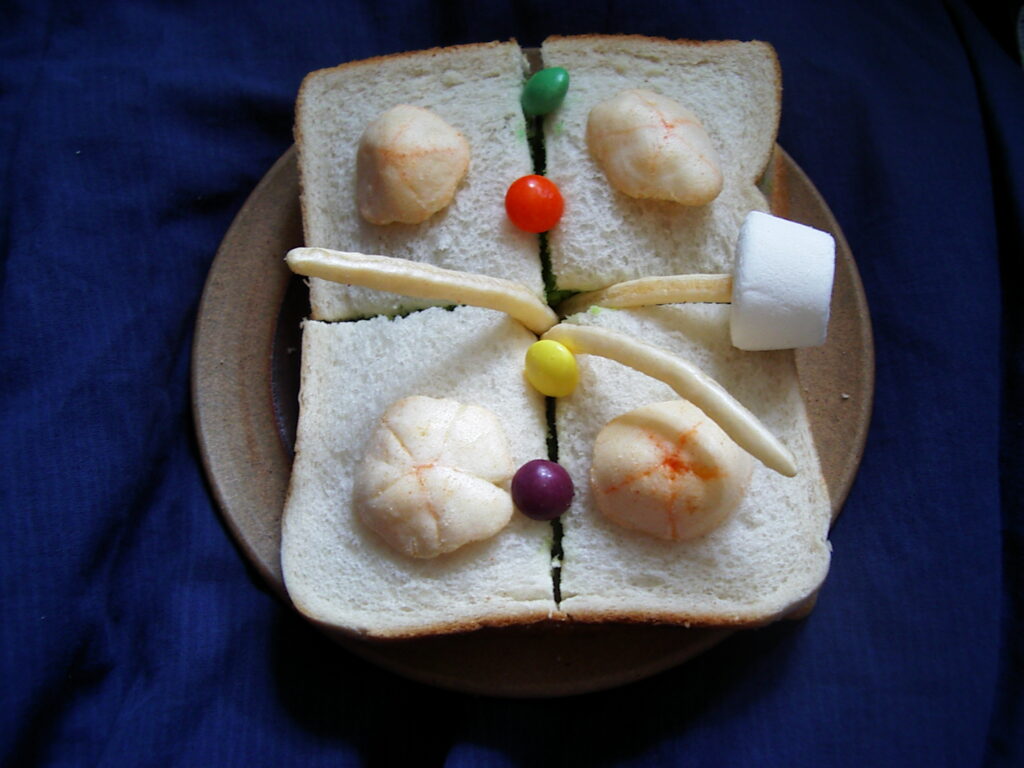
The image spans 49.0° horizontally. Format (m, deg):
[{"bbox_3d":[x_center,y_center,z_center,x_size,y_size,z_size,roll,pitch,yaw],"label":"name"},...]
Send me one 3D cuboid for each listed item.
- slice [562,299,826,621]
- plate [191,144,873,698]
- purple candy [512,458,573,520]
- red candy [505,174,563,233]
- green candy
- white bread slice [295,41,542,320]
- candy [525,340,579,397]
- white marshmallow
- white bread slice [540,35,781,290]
[{"bbox_3d":[0.037,0.018,0.245,0.056,0.014,0.069,-1,74,2],"label":"slice"},{"bbox_3d":[0.004,-0.006,0.280,0.163,0.022,0.163,-1,74,2],"label":"plate"},{"bbox_3d":[0.006,0.022,0.233,0.013,0.009,0.013,-1,74,2],"label":"purple candy"},{"bbox_3d":[0.005,-0.040,0.251,0.013,0.009,0.013,-1,74,2],"label":"red candy"},{"bbox_3d":[0.008,-0.067,0.259,0.013,0.013,0.009,-44,105,0],"label":"green candy"},{"bbox_3d":[-0.020,-0.047,0.267,0.056,0.014,0.067,-1,74,2],"label":"white bread slice"},{"bbox_3d":[0.008,-0.003,0.240,0.013,0.009,0.013,-8,98,24],"label":"candy"},{"bbox_3d":[0.057,-0.021,0.235,0.021,0.028,0.028,5,74,-7],"label":"white marshmallow"},{"bbox_3d":[0.037,-0.049,0.264,0.055,0.014,0.066,-1,74,2],"label":"white bread slice"}]

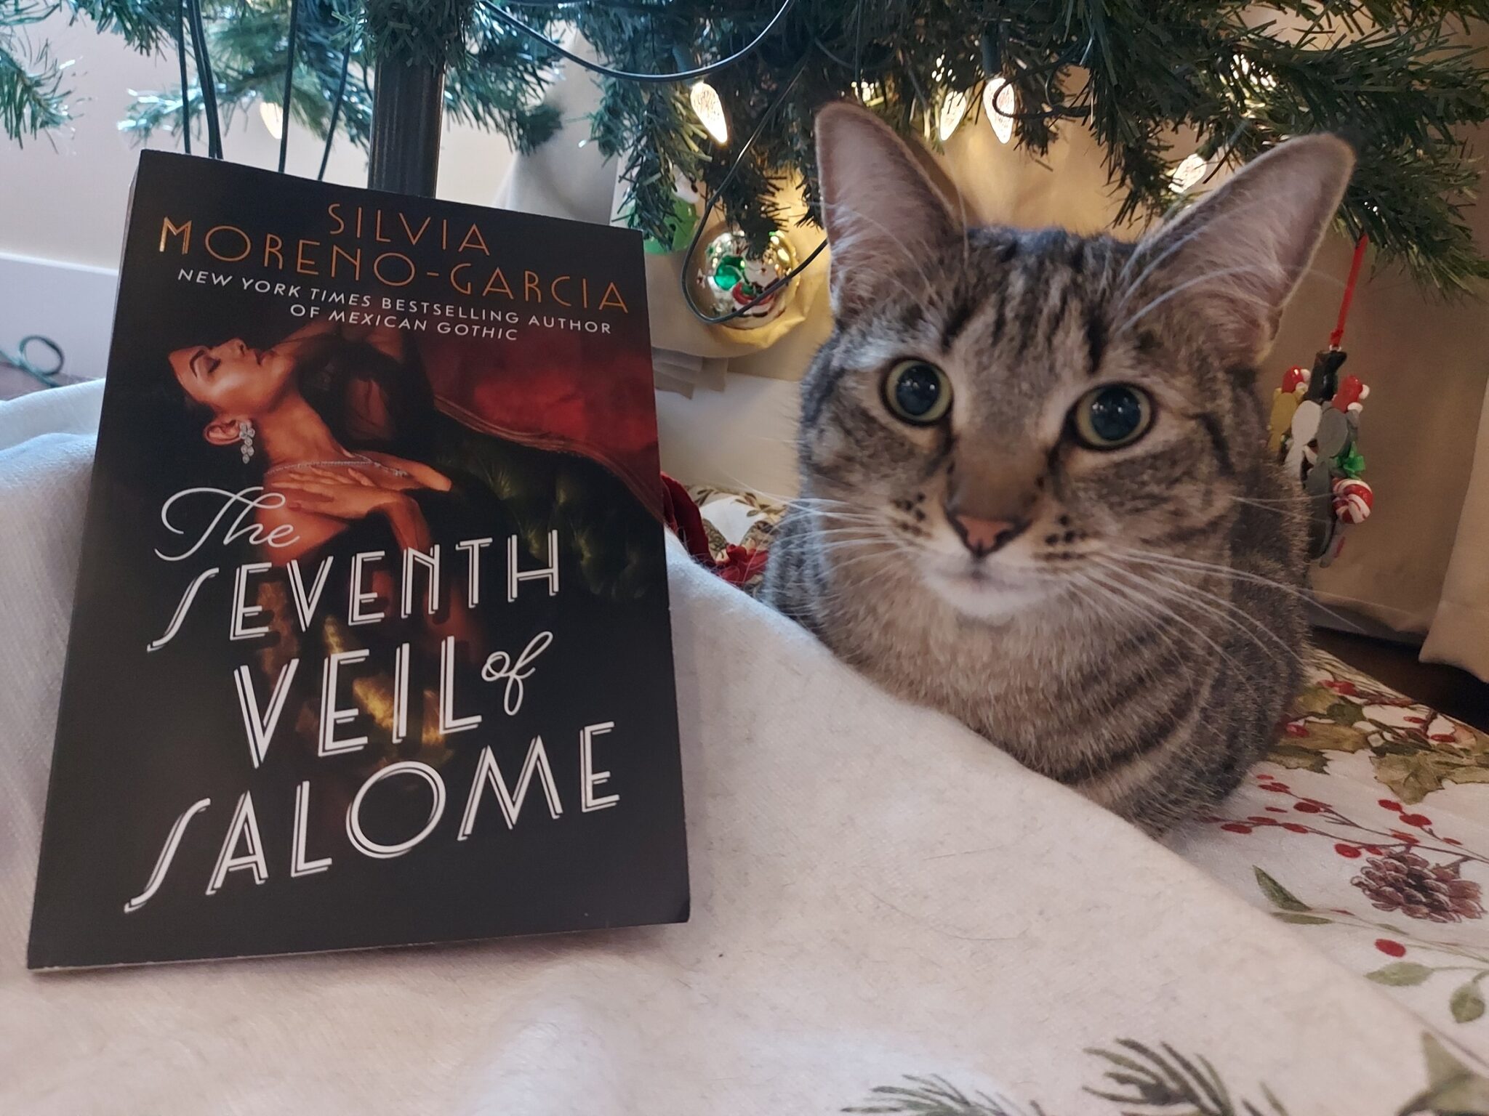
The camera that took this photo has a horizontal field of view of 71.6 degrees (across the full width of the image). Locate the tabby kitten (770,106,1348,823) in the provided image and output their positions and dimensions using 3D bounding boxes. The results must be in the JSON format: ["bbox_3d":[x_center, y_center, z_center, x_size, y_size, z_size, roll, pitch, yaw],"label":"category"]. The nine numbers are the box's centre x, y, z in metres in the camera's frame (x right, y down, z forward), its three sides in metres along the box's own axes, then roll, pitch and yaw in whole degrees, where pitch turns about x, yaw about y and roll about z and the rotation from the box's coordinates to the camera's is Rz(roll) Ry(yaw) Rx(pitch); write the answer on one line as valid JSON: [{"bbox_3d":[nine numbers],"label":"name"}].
[{"bbox_3d":[0.116,-0.033,0.388,0.190,0.210,0.330,12,13,18],"label":"tabby kitten"}]

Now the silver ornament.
[{"bbox_3d":[0.003,-0.182,0.660,0.065,0.070,0.065,7,13,-2],"label":"silver ornament"}]

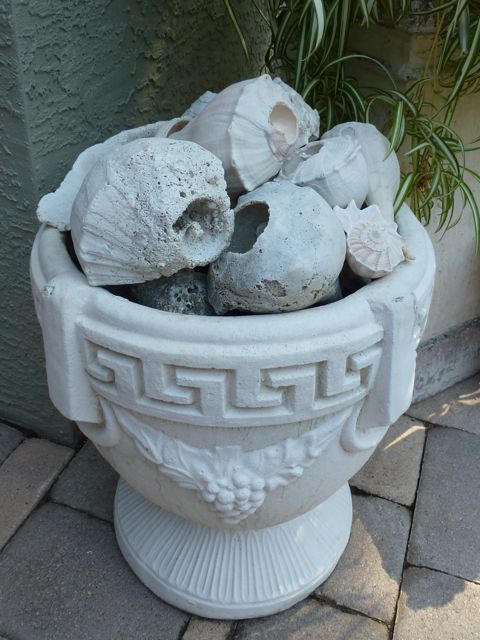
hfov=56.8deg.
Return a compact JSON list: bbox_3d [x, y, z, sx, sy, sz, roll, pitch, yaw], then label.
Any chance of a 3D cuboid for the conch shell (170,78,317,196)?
[{"bbox_3d":[0.004,-0.198,0.475,0.162,0.121,0.124,-9,24,43],"label":"conch shell"}]

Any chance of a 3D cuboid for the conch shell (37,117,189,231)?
[{"bbox_3d":[-0.142,-0.163,0.499,0.192,0.092,0.103,-40,48,-12],"label":"conch shell"}]

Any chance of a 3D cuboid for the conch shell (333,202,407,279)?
[{"bbox_3d":[0.127,-0.079,0.441,0.069,0.084,0.071,-5,76,-7],"label":"conch shell"}]

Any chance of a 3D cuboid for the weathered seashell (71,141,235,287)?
[{"bbox_3d":[-0.085,-0.102,0.421,0.140,0.134,0.140,-24,18,-29],"label":"weathered seashell"}]

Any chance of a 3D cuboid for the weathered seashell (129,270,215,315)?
[{"bbox_3d":[-0.062,-0.019,0.402,0.086,0.065,0.076,0,36,0],"label":"weathered seashell"}]

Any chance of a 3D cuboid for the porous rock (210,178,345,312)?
[{"bbox_3d":[0.034,-0.063,0.402,0.121,0.113,0.124,0,36,0],"label":"porous rock"}]

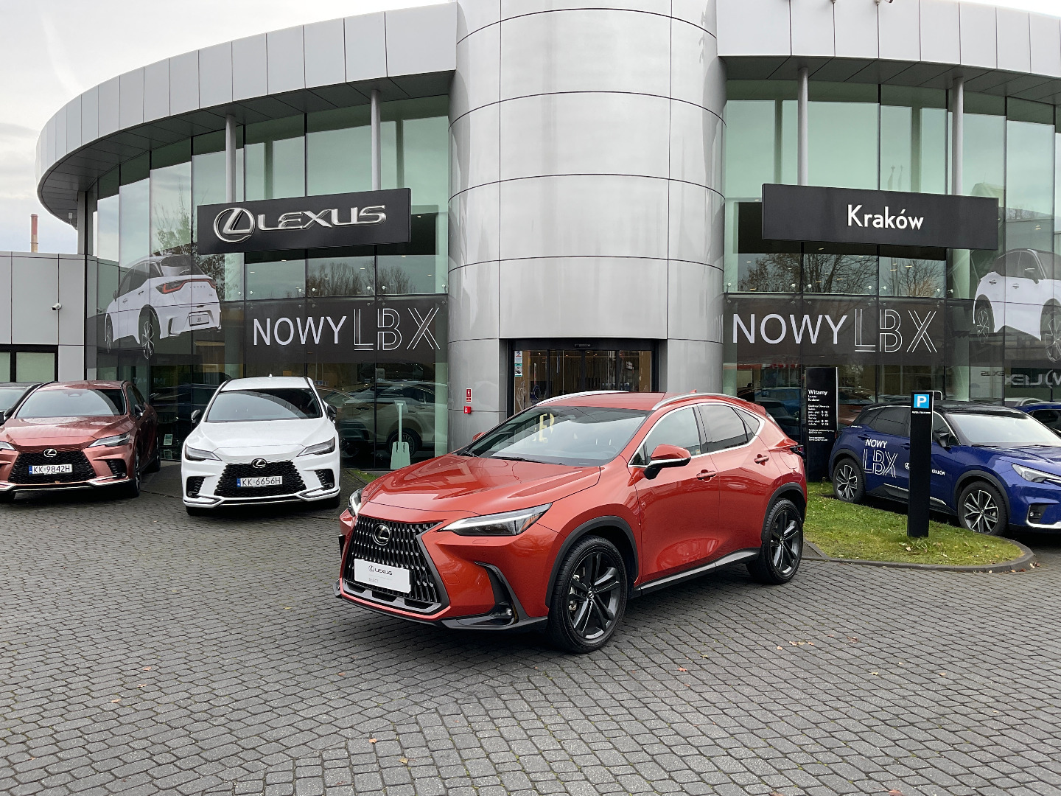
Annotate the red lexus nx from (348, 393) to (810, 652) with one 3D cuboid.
[{"bbox_3d":[0.600,0.767,7.153,1.900,1.655,4.660,1,1,41],"label":"red lexus nx"}]

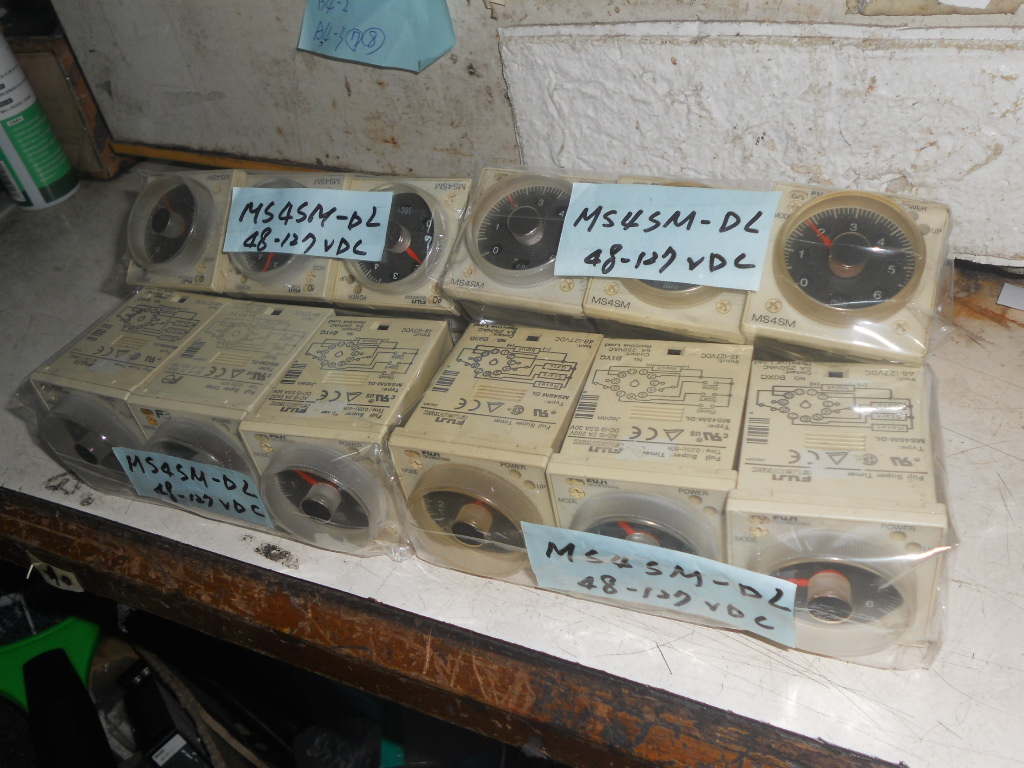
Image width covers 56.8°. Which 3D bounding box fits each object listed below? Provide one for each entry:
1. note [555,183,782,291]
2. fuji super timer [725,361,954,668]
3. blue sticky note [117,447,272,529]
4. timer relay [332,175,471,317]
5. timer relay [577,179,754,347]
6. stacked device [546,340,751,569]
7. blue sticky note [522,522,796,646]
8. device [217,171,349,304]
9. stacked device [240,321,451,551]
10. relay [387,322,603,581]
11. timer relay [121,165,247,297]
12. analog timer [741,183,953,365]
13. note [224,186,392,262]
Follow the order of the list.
[{"bbox_3d":[0.045,-0.044,0.281,0.062,0.002,0.034,6,67,17],"label":"note"},{"bbox_3d":[0.086,0.033,0.253,0.048,0.048,0.068,2,42,19],"label":"fuji super timer"},{"bbox_3d":[-0.105,0.034,0.310,0.060,0.027,0.003,8,41,24],"label":"blue sticky note"},{"bbox_3d":[-0.031,-0.046,0.364,0.048,0.074,0.048,4,82,20],"label":"timer relay"},{"bbox_3d":[0.057,-0.029,0.307,0.048,0.074,0.048,10,72,21],"label":"timer relay"},{"bbox_3d":[0.044,0.023,0.272,0.048,0.048,0.074,3,43,20],"label":"stacked device"},{"bbox_3d":[0.038,0.053,0.249,0.072,0.028,0.002,9,45,24],"label":"blue sticky note"},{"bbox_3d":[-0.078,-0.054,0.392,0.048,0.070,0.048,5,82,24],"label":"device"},{"bbox_3d":[-0.047,0.015,0.310,0.048,0.048,0.070,4,43,21],"label":"stacked device"},{"bbox_3d":[0.001,0.020,0.291,0.048,0.048,0.070,6,44,23],"label":"relay"},{"bbox_3d":[-0.119,-0.057,0.400,0.048,0.074,0.048,5,82,28],"label":"timer relay"},{"bbox_3d":[0.098,-0.021,0.287,0.048,0.074,0.048,11,68,16],"label":"analog timer"},{"bbox_3d":[-0.077,-0.060,0.352,0.072,0.002,0.026,7,85,23],"label":"note"}]

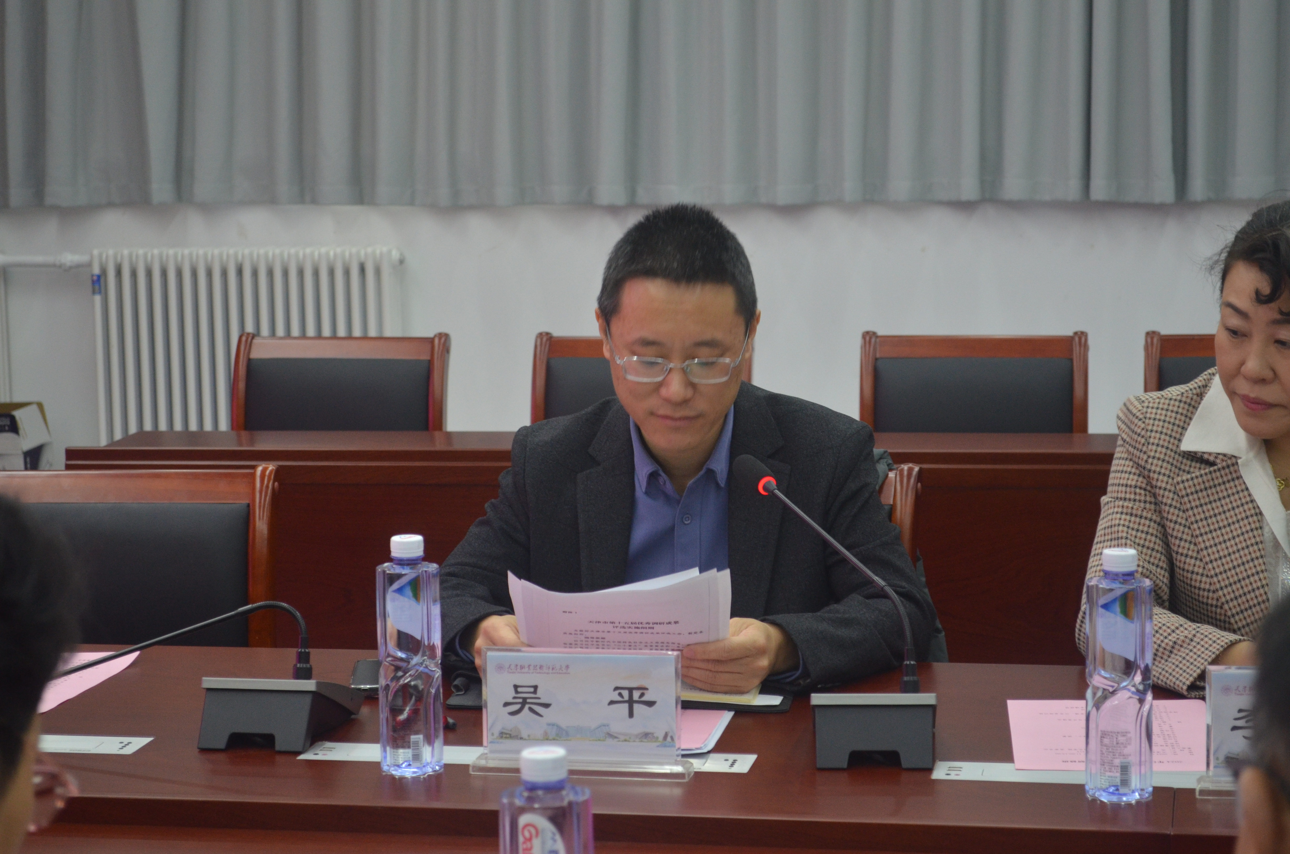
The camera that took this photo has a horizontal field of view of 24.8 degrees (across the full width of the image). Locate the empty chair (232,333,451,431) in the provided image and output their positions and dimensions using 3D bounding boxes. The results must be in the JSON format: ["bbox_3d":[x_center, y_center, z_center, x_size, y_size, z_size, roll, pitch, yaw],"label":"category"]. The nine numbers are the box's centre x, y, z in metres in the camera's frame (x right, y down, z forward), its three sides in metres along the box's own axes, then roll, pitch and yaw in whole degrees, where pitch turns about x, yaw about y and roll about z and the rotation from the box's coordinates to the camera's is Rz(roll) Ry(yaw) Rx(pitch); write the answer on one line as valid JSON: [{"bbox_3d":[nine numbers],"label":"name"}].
[{"bbox_3d":[-0.697,0.304,5.947,0.540,0.940,0.580,1,8,18],"label":"empty chair"}]

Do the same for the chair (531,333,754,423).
[{"bbox_3d":[-0.065,0.309,5.809,0.540,0.940,0.580,1,8,16],"label":"chair"}]

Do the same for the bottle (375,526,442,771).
[{"bbox_3d":[-0.238,0.230,2.952,0.064,0.240,0.064,-2,8,-5],"label":"bottle"}]

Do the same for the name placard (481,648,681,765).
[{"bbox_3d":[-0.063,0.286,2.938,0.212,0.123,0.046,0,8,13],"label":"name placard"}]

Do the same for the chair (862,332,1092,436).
[{"bbox_3d":[0.606,0.311,5.662,0.540,0.940,0.580,0,8,14],"label":"chair"}]

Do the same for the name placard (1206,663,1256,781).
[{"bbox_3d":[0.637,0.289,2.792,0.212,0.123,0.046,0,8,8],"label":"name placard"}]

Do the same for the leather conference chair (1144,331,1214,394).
[{"bbox_3d":[1.176,0.314,5.538,0.540,0.940,0.580,0,8,9],"label":"leather conference chair"}]

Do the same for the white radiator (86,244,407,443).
[{"bbox_3d":[-1.098,-0.169,8.298,0.920,0.680,0.110,0,8,12],"label":"white radiator"}]

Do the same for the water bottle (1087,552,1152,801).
[{"bbox_3d":[0.450,0.235,2.783,0.064,0.240,0.064,0,8,9],"label":"water bottle"}]

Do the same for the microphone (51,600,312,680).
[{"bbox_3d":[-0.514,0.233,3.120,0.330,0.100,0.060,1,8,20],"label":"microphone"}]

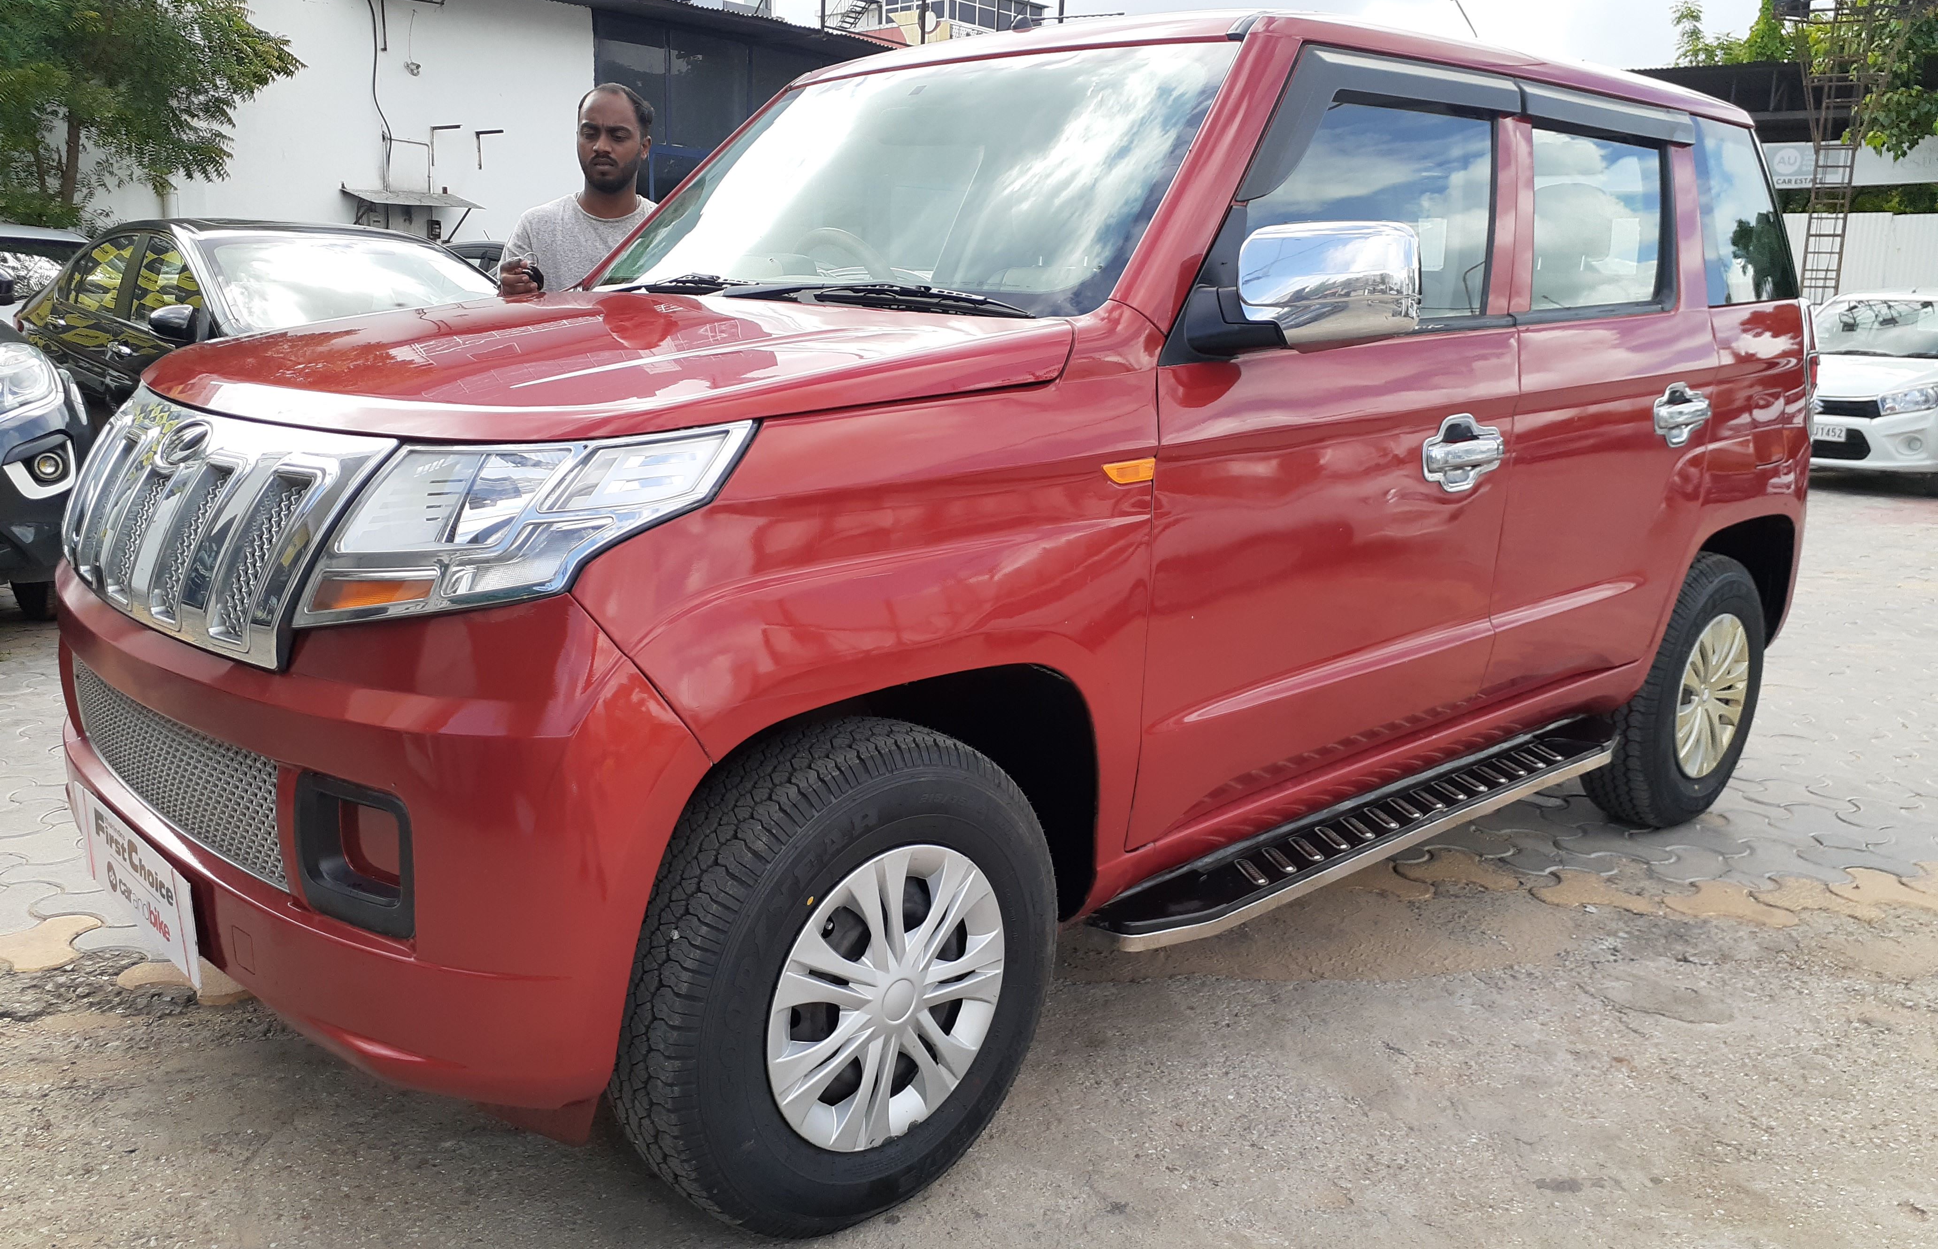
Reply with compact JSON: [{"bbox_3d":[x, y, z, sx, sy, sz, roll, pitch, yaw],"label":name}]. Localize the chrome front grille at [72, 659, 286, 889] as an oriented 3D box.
[{"bbox_3d":[-1.166,0.181,2.166,0.085,0.180,0.870,-9,17,-41],"label":"chrome front grille"}]

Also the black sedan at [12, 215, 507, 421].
[{"bbox_3d":[-3.232,-1.198,7.467,1.740,1.480,4.300,-10,17,-44],"label":"black sedan"}]

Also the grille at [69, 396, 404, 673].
[{"bbox_3d":[-1.099,-0.160,2.142,0.200,0.300,0.900,-9,17,-41],"label":"grille"}]

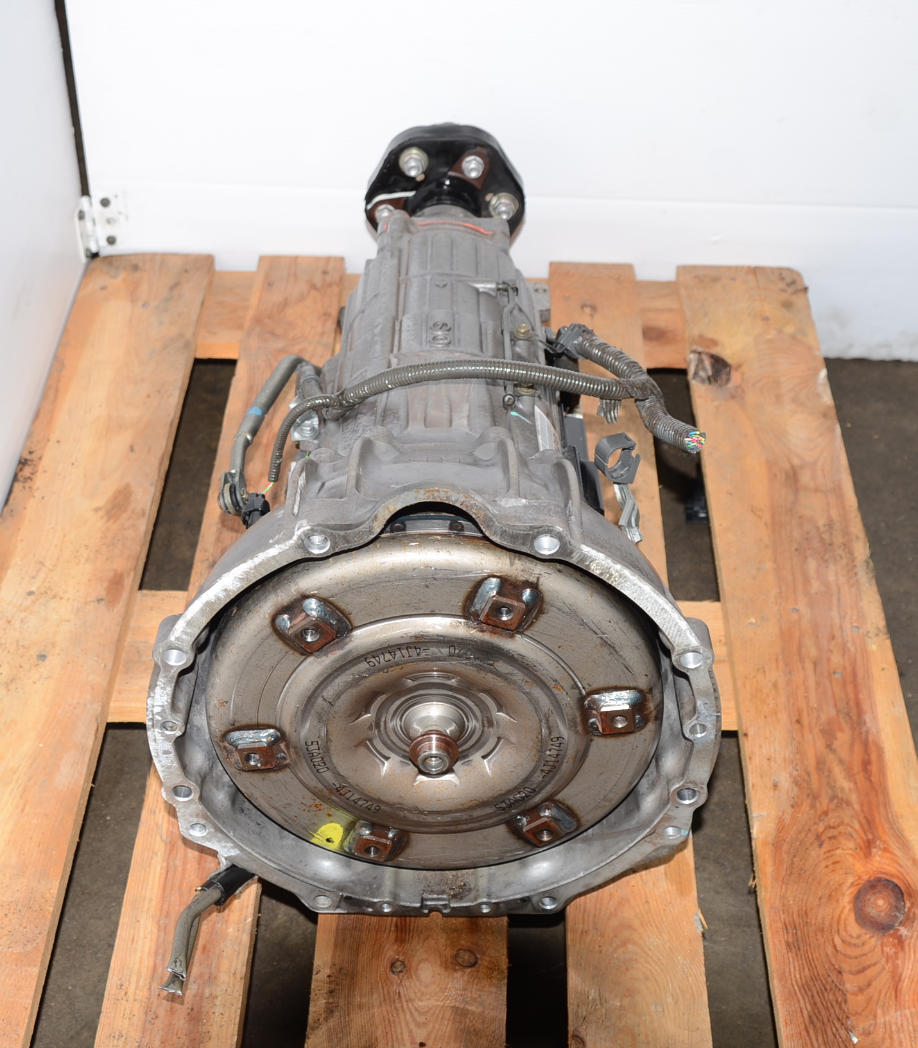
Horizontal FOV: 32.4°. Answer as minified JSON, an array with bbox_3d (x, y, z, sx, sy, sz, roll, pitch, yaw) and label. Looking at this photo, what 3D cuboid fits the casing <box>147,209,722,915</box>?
[{"bbox_3d":[-0.015,-0.102,1.304,0.375,0.405,0.789,1,40,0],"label":"casing"}]

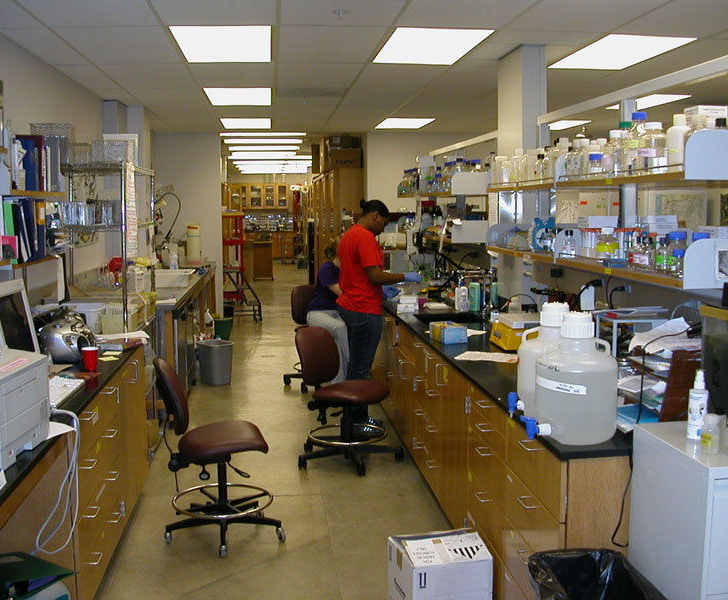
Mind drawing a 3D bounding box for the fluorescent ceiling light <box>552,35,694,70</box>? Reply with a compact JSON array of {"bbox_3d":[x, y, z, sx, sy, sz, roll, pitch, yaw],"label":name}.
[{"bbox_3d":[1.562,-1.543,5.284,0.575,0.060,1.180,-1,6,-6],"label":"fluorescent ceiling light"}]

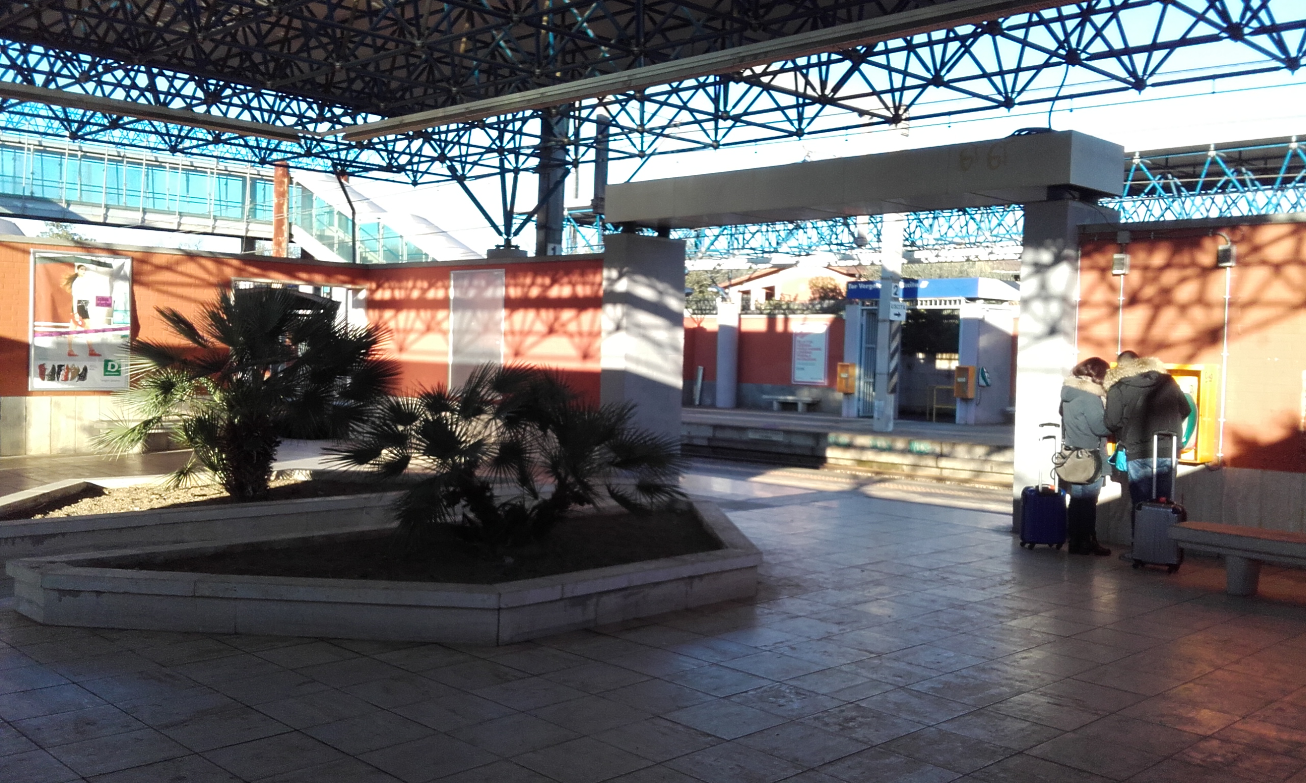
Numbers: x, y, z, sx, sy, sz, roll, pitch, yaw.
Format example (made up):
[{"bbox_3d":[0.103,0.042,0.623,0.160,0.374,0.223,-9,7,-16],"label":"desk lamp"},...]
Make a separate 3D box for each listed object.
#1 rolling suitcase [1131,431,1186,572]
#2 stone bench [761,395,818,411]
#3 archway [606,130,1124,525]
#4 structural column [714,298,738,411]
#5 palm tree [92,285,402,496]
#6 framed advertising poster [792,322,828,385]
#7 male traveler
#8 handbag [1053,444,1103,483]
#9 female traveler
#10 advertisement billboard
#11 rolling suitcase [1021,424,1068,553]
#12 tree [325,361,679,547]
[{"bbox_3d":[3.983,0.854,8.617,0.360,1.080,0.240,3,3,43],"label":"rolling suitcase"},{"bbox_3d":[4.077,0.363,32.300,1.750,0.480,0.480,3,2,40],"label":"stone bench"},{"bbox_3d":[1.907,-0.632,12.227,5.920,3.700,0.990,3,3,43],"label":"archway"},{"bbox_3d":[2.305,-1.193,34.000,0.640,3.400,0.640,2,2,0],"label":"structural column"},{"bbox_3d":[-3.586,0.004,9.600,2.500,1.860,2.350,2,2,0],"label":"palm tree"},{"bbox_3d":[4.776,-1.158,33.000,1.380,1.900,0.070,3,2,40],"label":"framed advertising poster"},{"bbox_3d":[4.064,0.514,8.965,0.660,1.740,0.500,1,2,-5],"label":"male traveler"},{"bbox_3d":[3.578,0.615,9.200,0.400,0.340,0.180,3,2,35],"label":"handbag"},{"bbox_3d":[3.654,0.529,9.230,0.410,1.670,0.450,0,2,-38],"label":"female traveler"},{"bbox_3d":[-7.865,-0.961,15.000,1.330,1.910,0.070,0,3,-44],"label":"advertisement billboard"},{"bbox_3d":[3.367,0.806,9.392,0.340,1.090,0.220,1,2,-8],"label":"rolling suitcase"},{"bbox_3d":[-1.058,0.445,8.000,2.500,1.320,2.050,2,2,0],"label":"tree"}]

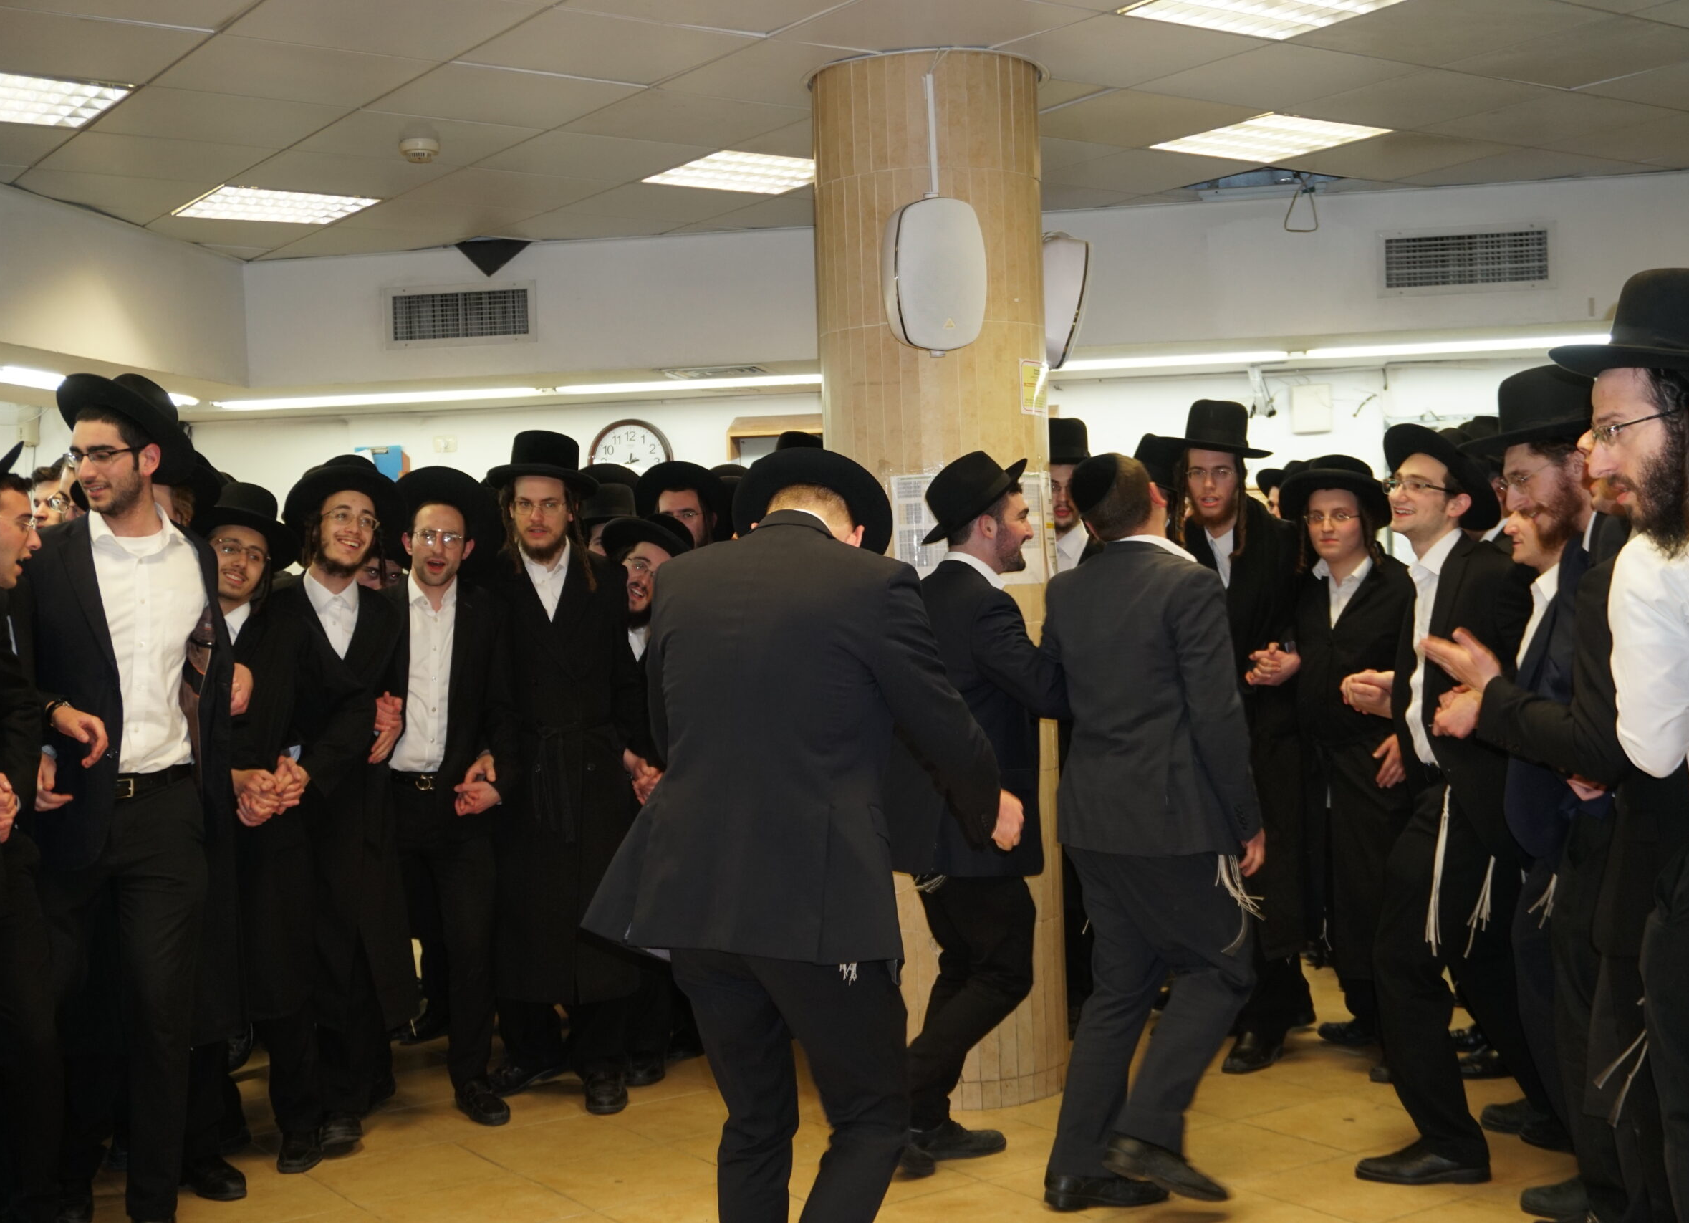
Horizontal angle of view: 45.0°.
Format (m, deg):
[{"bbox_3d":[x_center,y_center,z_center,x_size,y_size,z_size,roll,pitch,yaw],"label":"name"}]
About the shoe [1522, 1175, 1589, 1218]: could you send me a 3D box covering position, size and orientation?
[{"bbox_3d":[1.618,1.236,4.390,0.295,0.110,0.105,-2,1,6],"label":"shoe"}]

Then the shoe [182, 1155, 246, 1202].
[{"bbox_3d":[-1.525,1.327,4.885,0.106,0.110,0.290,-3,1,-43],"label":"shoe"}]

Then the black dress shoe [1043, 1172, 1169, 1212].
[{"bbox_3d":[0.590,1.273,4.582,0.295,0.105,0.105,-2,1,-11],"label":"black dress shoe"}]

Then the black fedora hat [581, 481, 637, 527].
[{"bbox_3d":[-0.733,-0.325,6.300,0.310,0.140,0.340,-2,1,-7],"label":"black fedora hat"}]

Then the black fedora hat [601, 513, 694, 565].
[{"bbox_3d":[-0.540,-0.208,5.750,0.310,0.140,0.340,24,-12,-5],"label":"black fedora hat"}]

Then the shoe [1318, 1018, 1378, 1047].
[{"bbox_3d":[1.521,1.203,5.985,0.285,0.105,0.100,4,0,-10],"label":"shoe"}]

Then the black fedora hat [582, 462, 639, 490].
[{"bbox_3d":[-0.767,-0.393,6.613,0.315,0.130,0.340,-2,-19,-12],"label":"black fedora hat"}]

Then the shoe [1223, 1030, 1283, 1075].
[{"bbox_3d":[1.174,1.232,5.805,0.108,0.105,0.295,-1,1,33],"label":"shoe"}]

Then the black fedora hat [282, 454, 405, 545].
[{"bbox_3d":[-1.267,-0.288,5.172,0.315,0.130,0.335,4,-35,-14],"label":"black fedora hat"}]

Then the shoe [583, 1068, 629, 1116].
[{"bbox_3d":[-0.652,1.291,5.585,0.112,0.105,0.290,-2,1,-5],"label":"shoe"}]

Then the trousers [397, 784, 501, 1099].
[{"bbox_3d":[-1.093,0.879,5.500,0.380,0.860,0.280,-2,1,-7],"label":"trousers"}]

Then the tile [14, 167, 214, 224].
[{"bbox_3d":[-2.472,-1.409,6.806,0.600,0.020,0.600,-3,1,-35],"label":"tile"}]

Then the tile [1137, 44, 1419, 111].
[{"bbox_3d":[1.218,-1.495,5.685,0.600,0.018,0.600,-3,1,-35],"label":"tile"}]

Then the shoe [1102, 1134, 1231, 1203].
[{"bbox_3d":[0.699,1.195,4.390,0.288,0.105,0.100,17,-2,-8],"label":"shoe"}]

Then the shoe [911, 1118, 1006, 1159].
[{"bbox_3d":[0.269,1.273,4.987,0.283,0.108,0.105,-2,1,-17],"label":"shoe"}]

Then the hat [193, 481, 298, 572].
[{"bbox_3d":[-1.538,-0.217,5.200,0.310,0.140,0.340,23,-13,-21],"label":"hat"}]

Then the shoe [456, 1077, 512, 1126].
[{"bbox_3d":[-0.978,1.298,5.511,0.106,0.110,0.290,-2,1,-28],"label":"shoe"}]

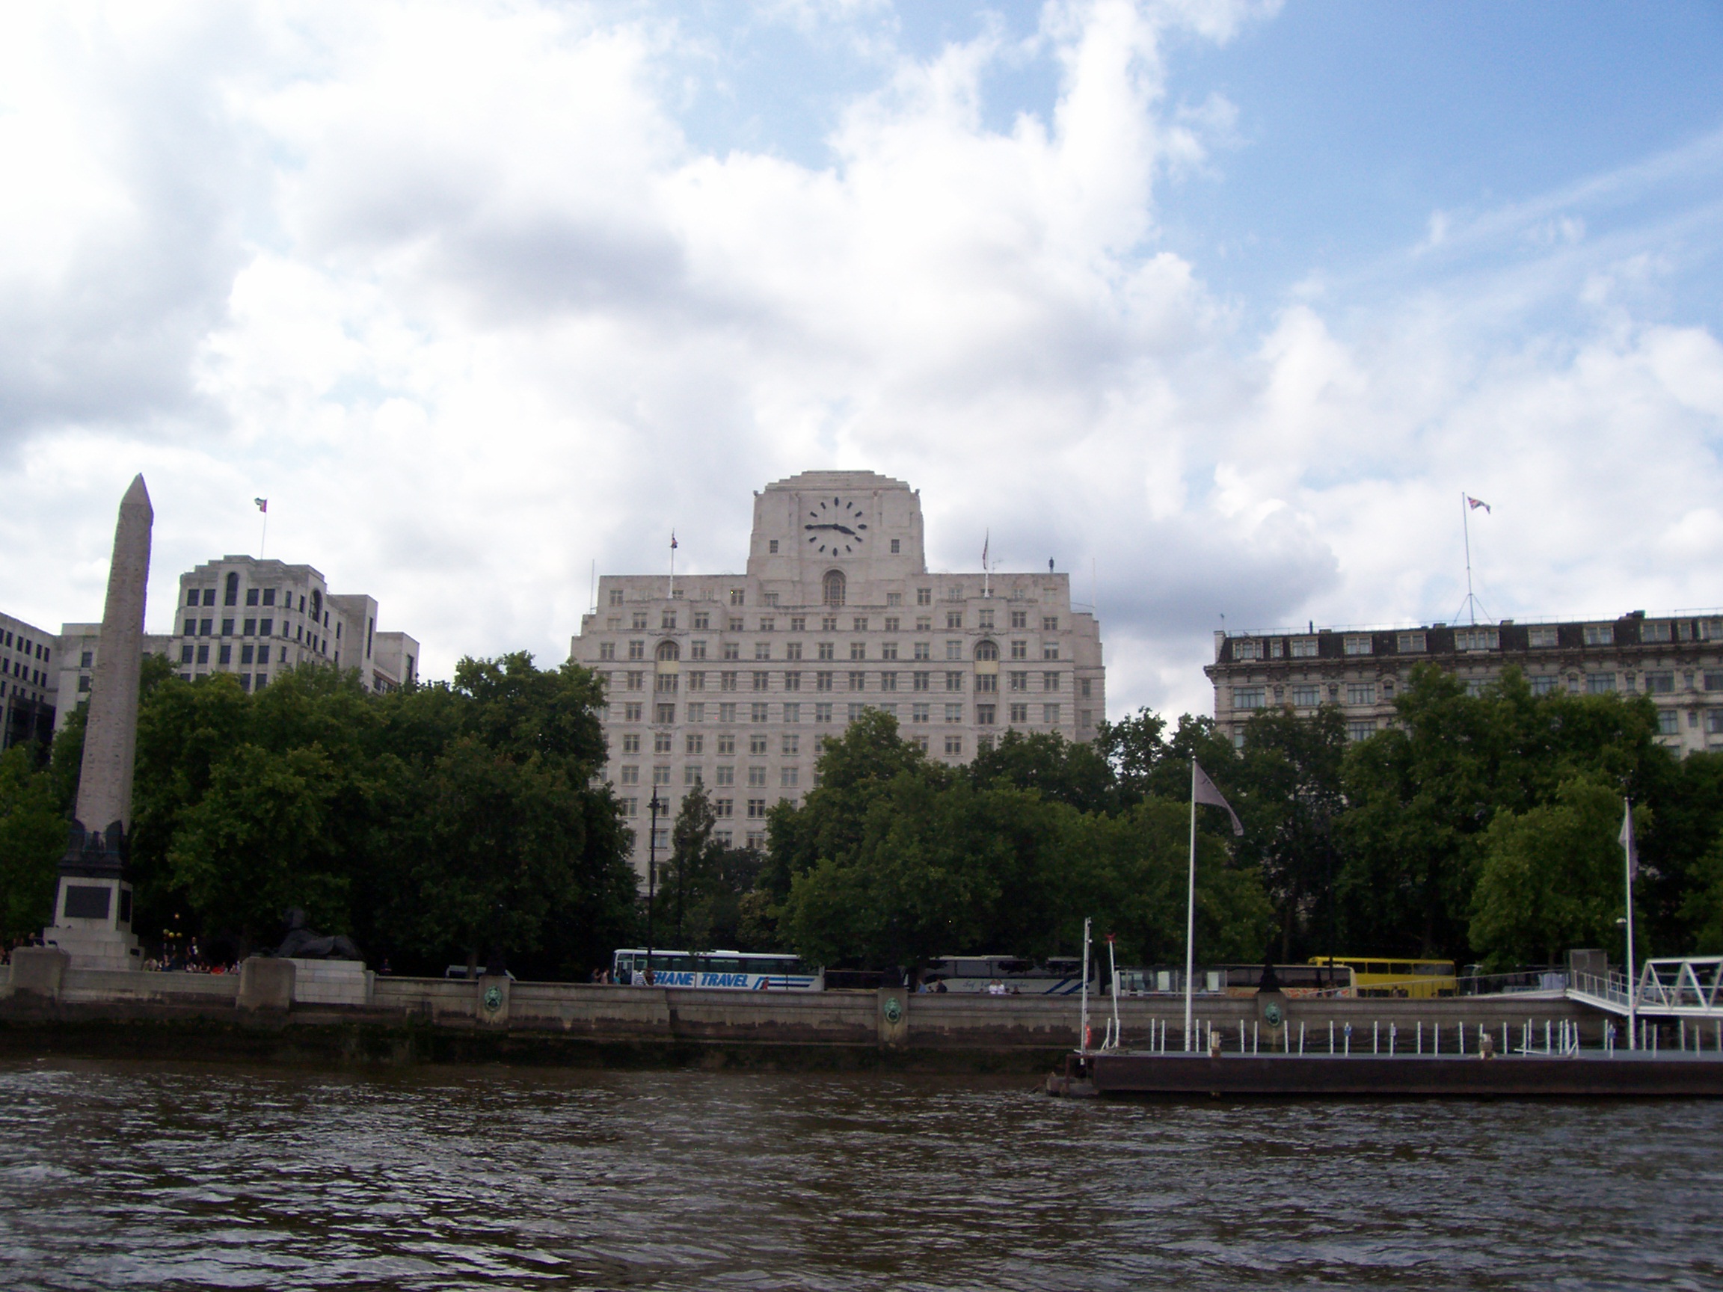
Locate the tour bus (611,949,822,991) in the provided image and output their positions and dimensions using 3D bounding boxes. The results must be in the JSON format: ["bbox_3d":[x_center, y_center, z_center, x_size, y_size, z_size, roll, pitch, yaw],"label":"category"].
[{"bbox_3d":[-8.084,19.065,95.692,12.000,3.400,2.550,3,-11,-8],"label":"tour bus"}]

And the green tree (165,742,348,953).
[{"bbox_3d":[-34.052,12.632,94.745,10.278,14.594,9.765,3,-11,-10],"label":"green tree"}]

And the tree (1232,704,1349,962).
[{"bbox_3d":[30.372,14.957,119.490,8.600,21.936,8.600,3,-11,-8],"label":"tree"}]

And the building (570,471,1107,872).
[{"bbox_3d":[-1.211,12.103,214.788,64.000,64.000,36.000,0,-11,6],"label":"building"}]

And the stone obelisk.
[{"bbox_3d":[-39.275,3.967,89.116,4.600,27.000,4.600,3,-12,-11],"label":"stone obelisk"}]

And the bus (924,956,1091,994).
[{"bbox_3d":[8.250,20.134,99.513,12.000,3.400,2.550,3,-11,-8],"label":"bus"}]

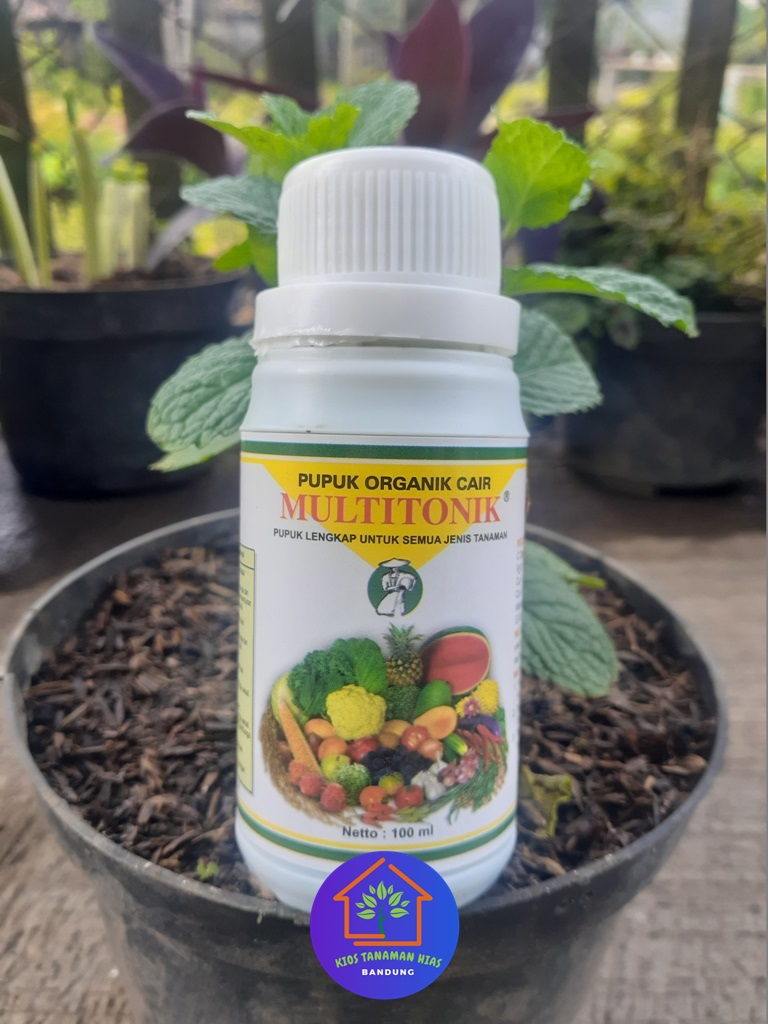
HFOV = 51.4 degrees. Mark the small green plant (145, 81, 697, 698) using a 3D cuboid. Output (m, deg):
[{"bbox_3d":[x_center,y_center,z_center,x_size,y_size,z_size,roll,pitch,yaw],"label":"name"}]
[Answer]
[{"bbox_3d":[0.009,-0.021,0.179,0.118,0.130,0.090,1,23,0],"label":"small green plant"}]

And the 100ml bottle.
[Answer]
[{"bbox_3d":[0.000,0.003,0.129,0.046,0.110,0.046,1,5,-6],"label":"100ml bottle"}]

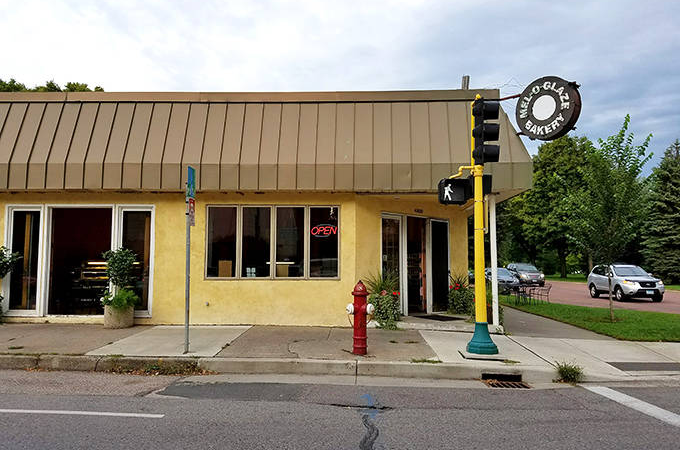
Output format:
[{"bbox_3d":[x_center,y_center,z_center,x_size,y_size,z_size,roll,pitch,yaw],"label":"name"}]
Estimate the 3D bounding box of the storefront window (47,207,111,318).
[{"bbox_3d":[-5.984,0.820,11.777,1.499,2.461,0.100,0,-4,1],"label":"storefront window"}]

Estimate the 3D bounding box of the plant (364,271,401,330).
[{"bbox_3d":[0.962,1.682,11.556,0.860,1.300,0.800,0,-4,0],"label":"plant"}]

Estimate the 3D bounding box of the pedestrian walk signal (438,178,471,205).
[{"bbox_3d":[1.922,-0.567,8.650,0.470,0.430,0.220,0,-5,1],"label":"pedestrian walk signal"}]

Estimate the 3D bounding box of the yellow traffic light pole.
[{"bbox_3d":[2.328,-0.063,8.430,0.520,4.277,0.500,0,-4,6],"label":"yellow traffic light pole"}]

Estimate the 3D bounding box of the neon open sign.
[{"bbox_3d":[-0.357,0.136,11.800,0.635,0.306,0.060,0,-4,1],"label":"neon open sign"}]

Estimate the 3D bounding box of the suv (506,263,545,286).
[{"bbox_3d":[14.266,3.834,39.124,1.980,1.820,5.000,0,-4,8],"label":"suv"}]

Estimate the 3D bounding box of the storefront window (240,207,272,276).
[{"bbox_3d":[-1.887,0.377,11.407,0.713,1.622,0.100,0,-5,1],"label":"storefront window"}]

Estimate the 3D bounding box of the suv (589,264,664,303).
[{"bbox_3d":[13.987,2.826,25.189,1.890,1.750,4.670,0,-5,3],"label":"suv"}]

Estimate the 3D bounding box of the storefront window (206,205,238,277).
[{"bbox_3d":[-2.725,0.387,11.743,0.713,1.633,0.100,0,-4,1],"label":"storefront window"}]

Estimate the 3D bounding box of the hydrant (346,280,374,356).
[{"bbox_3d":[0.326,1.458,8.149,0.450,1.170,0.320,0,-5,1],"label":"hydrant"}]

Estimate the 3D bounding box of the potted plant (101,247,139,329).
[{"bbox_3d":[-4.836,1.360,11.228,0.835,1.752,0.780,0,-4,0],"label":"potted plant"}]

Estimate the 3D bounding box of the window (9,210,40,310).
[{"bbox_3d":[-7.302,0.812,11.801,0.716,2.328,0.100,0,-4,1],"label":"window"}]

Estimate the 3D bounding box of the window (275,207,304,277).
[{"bbox_3d":[-1.121,0.377,11.397,0.701,1.621,0.100,0,-5,1],"label":"window"}]

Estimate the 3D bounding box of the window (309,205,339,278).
[{"bbox_3d":[-0.362,0.377,11.388,0.701,1.619,0.100,0,-5,1],"label":"window"}]

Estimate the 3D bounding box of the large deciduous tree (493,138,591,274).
[{"bbox_3d":[24.501,-1.804,60.672,10.500,16.000,10.000,0,-5,1],"label":"large deciduous tree"}]

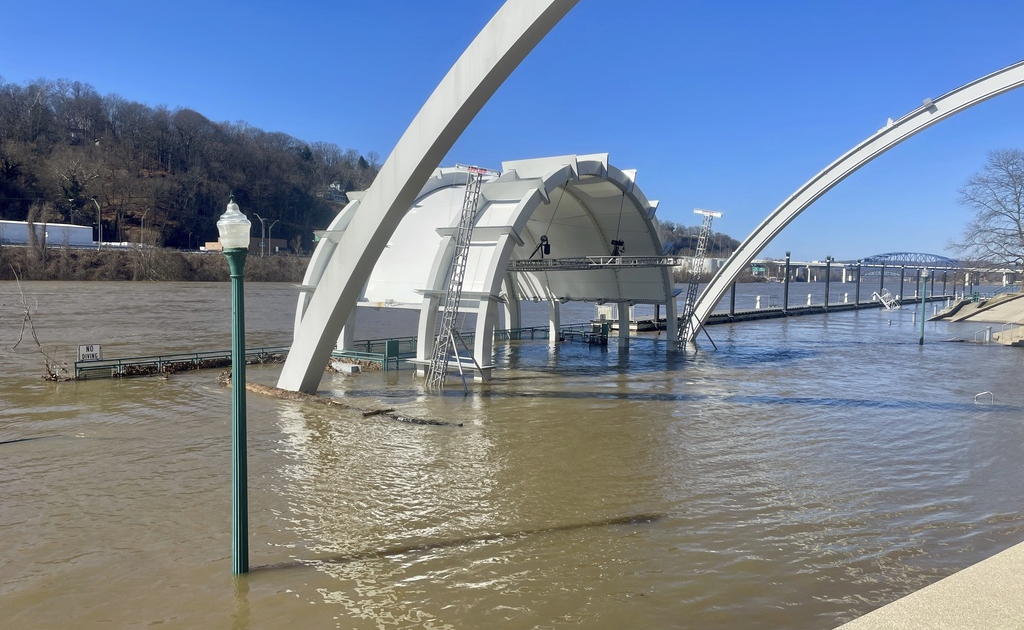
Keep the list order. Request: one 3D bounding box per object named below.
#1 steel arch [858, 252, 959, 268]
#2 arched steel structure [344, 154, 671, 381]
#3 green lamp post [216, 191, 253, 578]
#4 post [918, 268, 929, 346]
[{"bbox_3d":[550.234,-77.214,1070.000,132.000,22.500,25.000,2,3,27],"label":"steel arch"},{"bbox_3d":[-0.311,-2.624,35.923,11.100,9.000,16.000,3,4,38],"label":"arched steel structure"},{"bbox_3d":[-3.346,0.893,9.424,0.430,4.640,0.430,0,3,-20],"label":"green lamp post"},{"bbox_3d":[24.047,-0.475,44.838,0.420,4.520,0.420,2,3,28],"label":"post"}]

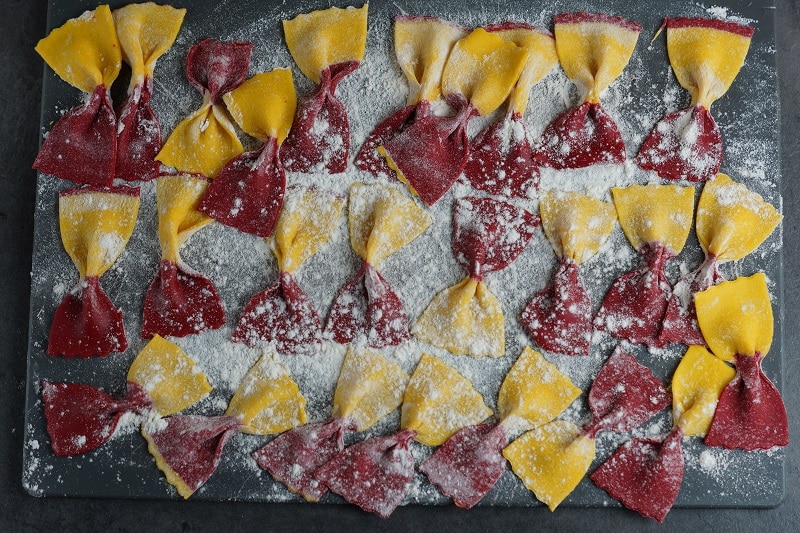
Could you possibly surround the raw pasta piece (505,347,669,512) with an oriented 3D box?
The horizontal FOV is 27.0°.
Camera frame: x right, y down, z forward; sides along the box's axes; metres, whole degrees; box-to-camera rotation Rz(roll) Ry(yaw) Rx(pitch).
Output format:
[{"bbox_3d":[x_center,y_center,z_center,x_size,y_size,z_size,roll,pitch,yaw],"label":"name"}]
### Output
[{"bbox_3d":[0.082,0.070,0.732,0.072,0.014,0.034,-42,83,-6],"label":"raw pasta piece"}]

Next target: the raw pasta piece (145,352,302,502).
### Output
[{"bbox_3d":[-0.075,0.069,0.732,0.068,0.014,0.037,-31,82,-5],"label":"raw pasta piece"}]

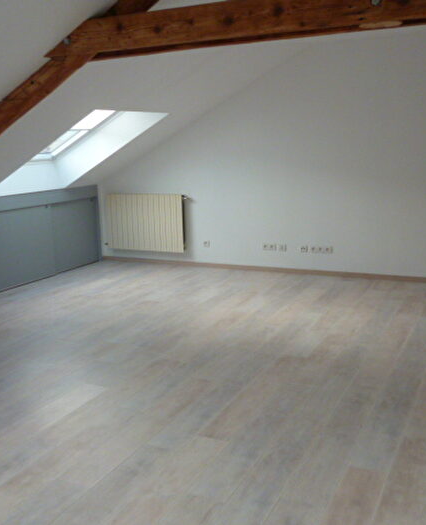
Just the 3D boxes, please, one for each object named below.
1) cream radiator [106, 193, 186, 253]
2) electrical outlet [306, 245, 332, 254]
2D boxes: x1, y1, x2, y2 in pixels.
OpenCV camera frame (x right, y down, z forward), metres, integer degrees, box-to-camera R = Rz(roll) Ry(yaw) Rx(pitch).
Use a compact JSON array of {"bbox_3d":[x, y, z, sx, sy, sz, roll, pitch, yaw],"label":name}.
[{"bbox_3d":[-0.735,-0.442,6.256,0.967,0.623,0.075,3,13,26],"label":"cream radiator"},{"bbox_3d":[1.053,-0.122,5.487,0.225,0.083,0.014,3,13,26],"label":"electrical outlet"}]

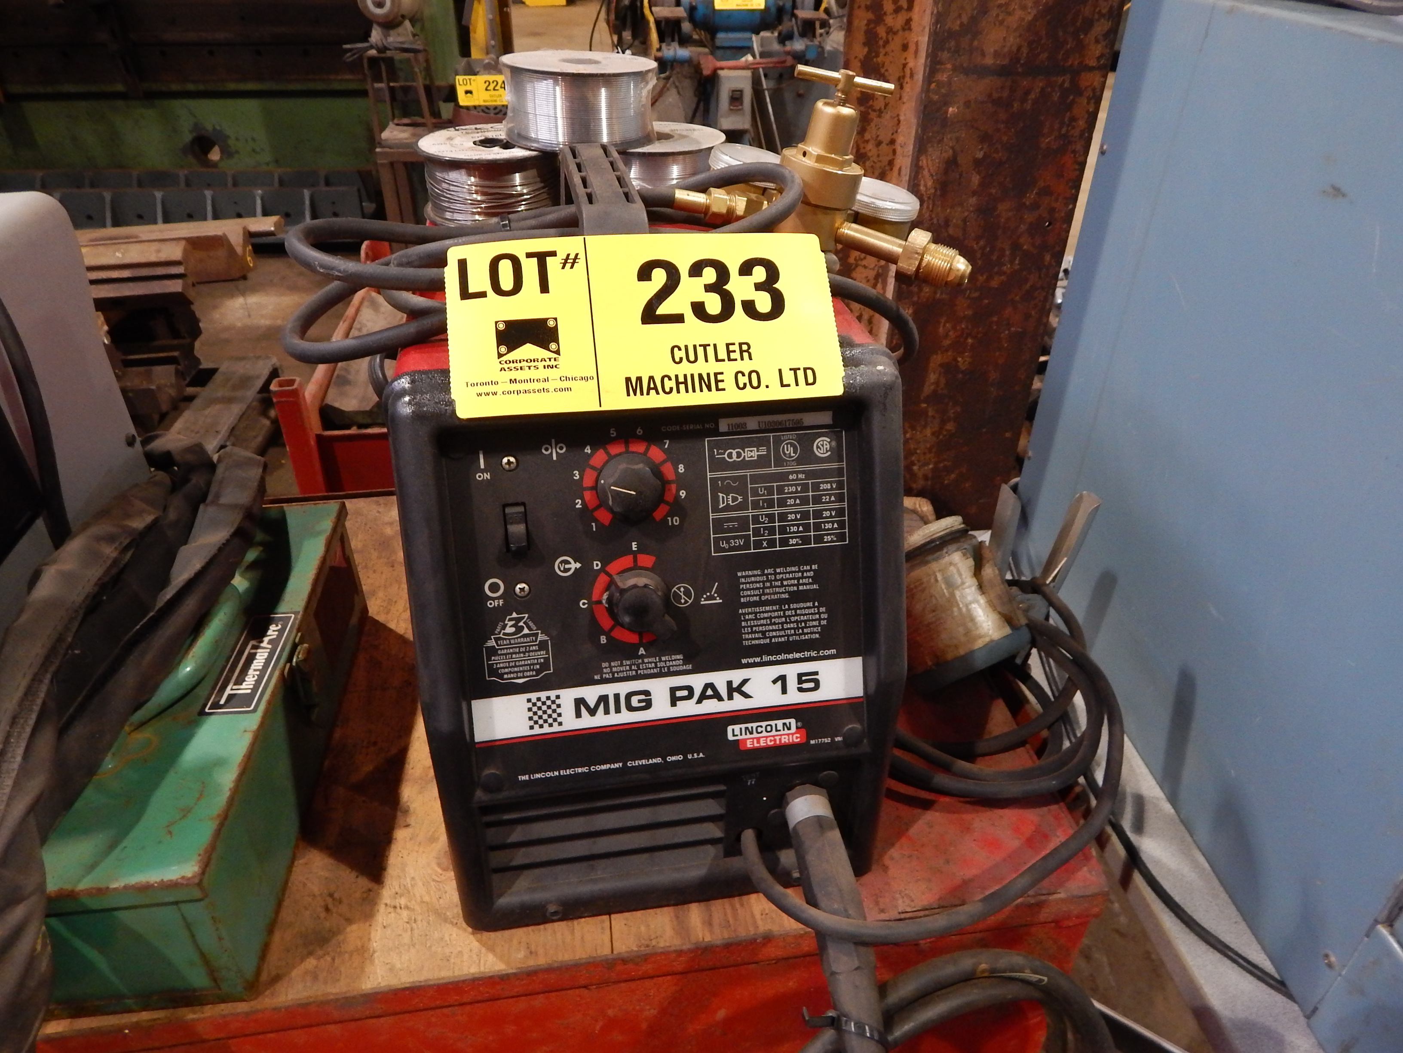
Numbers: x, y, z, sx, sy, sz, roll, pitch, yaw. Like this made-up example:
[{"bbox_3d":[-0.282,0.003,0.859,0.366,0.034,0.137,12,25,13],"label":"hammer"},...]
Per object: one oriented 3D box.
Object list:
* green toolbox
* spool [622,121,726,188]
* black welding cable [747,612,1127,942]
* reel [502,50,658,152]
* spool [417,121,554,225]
[{"bbox_3d":[-0.335,0.123,0.599,0.136,0.120,0.345,-3,34,-6],"label":"green toolbox"},{"bbox_3d":[-0.033,-0.257,0.650,0.101,0.046,0.101,-4,35,-7],"label":"spool"},{"bbox_3d":[0.162,0.155,0.597,0.280,0.090,0.235,-4,35,-7],"label":"black welding cable"},{"bbox_3d":[-0.079,-0.280,0.587,0.102,0.046,0.102,-4,35,-7],"label":"reel"},{"bbox_3d":[-0.147,-0.243,0.625,0.102,0.047,0.102,-4,35,-7],"label":"spool"}]

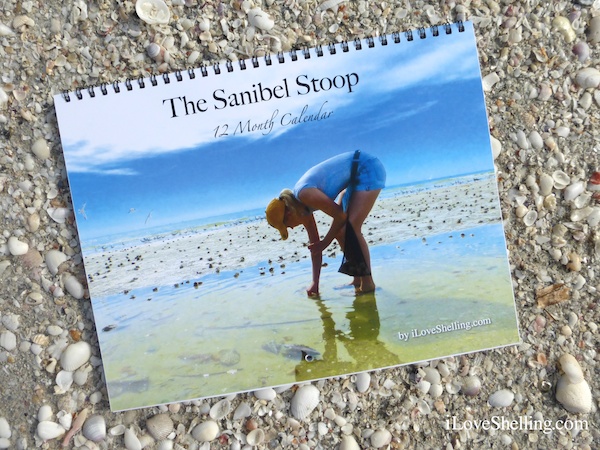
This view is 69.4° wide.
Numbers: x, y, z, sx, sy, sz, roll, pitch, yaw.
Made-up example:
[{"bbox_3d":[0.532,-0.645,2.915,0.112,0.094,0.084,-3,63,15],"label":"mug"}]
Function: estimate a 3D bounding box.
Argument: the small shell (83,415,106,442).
[{"bbox_3d":[-0.138,0.137,0.291,0.015,0.007,0.017,8,91,0],"label":"small shell"}]

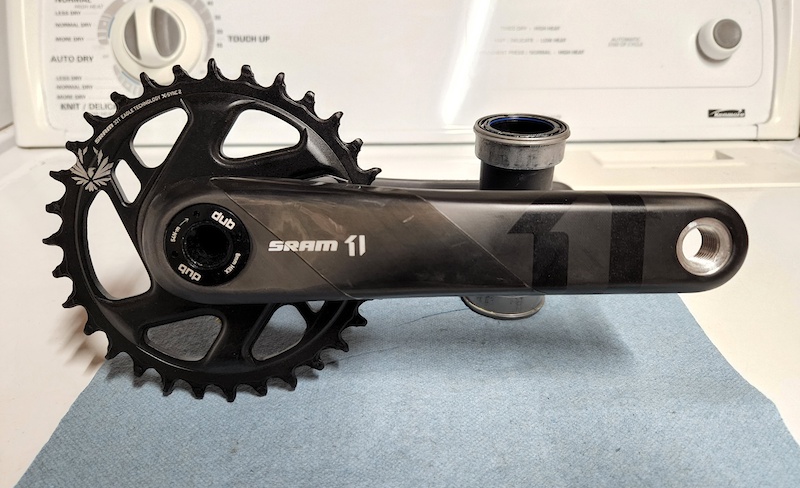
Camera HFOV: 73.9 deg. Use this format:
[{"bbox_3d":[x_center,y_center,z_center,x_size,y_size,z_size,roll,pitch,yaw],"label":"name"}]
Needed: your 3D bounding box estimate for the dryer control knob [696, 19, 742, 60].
[{"bbox_3d":[0.305,-0.195,0.502,0.039,0.039,0.019,0,3,-2],"label":"dryer control knob"}]

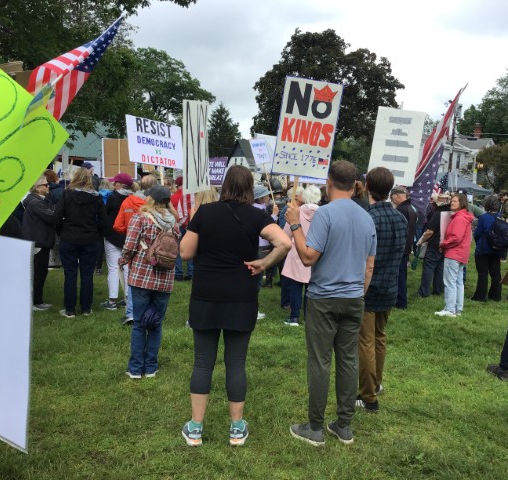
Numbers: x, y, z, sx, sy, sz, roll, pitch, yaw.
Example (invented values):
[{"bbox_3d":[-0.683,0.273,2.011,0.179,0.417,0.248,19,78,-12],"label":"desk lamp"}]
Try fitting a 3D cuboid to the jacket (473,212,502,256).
[{"bbox_3d":[3.695,-0.095,9.050,0.470,0.690,0.330,-2,7,-45],"label":"jacket"}]

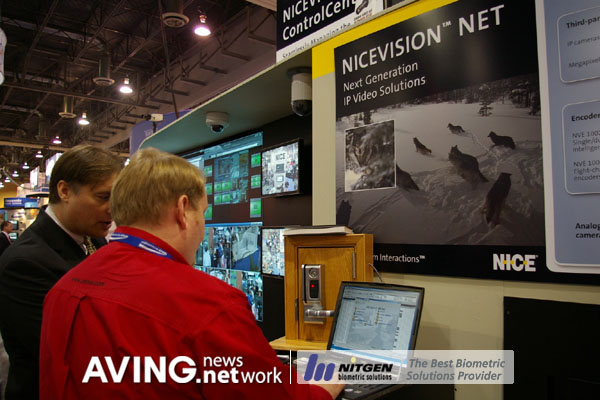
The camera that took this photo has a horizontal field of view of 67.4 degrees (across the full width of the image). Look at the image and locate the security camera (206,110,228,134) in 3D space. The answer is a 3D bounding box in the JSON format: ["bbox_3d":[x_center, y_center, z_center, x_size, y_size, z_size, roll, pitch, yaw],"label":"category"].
[{"bbox_3d":[-0.601,-0.554,3.271,0.160,0.129,0.160,0,-4,0],"label":"security camera"}]

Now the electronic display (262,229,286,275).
[{"bbox_3d":[-0.115,0.349,2.989,0.060,0.340,0.440,3,-6,-38],"label":"electronic display"}]

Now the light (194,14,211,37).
[{"bbox_3d":[-3.126,-5.687,14.500,0.500,0.520,0.500,0,-4,0],"label":"light"}]

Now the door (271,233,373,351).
[{"bbox_3d":[0.102,0.353,1.762,0.383,0.430,0.230,-2,-5,25],"label":"door"}]

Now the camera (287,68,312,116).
[{"bbox_3d":[0.019,-0.570,2.411,0.165,0.233,0.165,0,-4,0],"label":"camera"}]

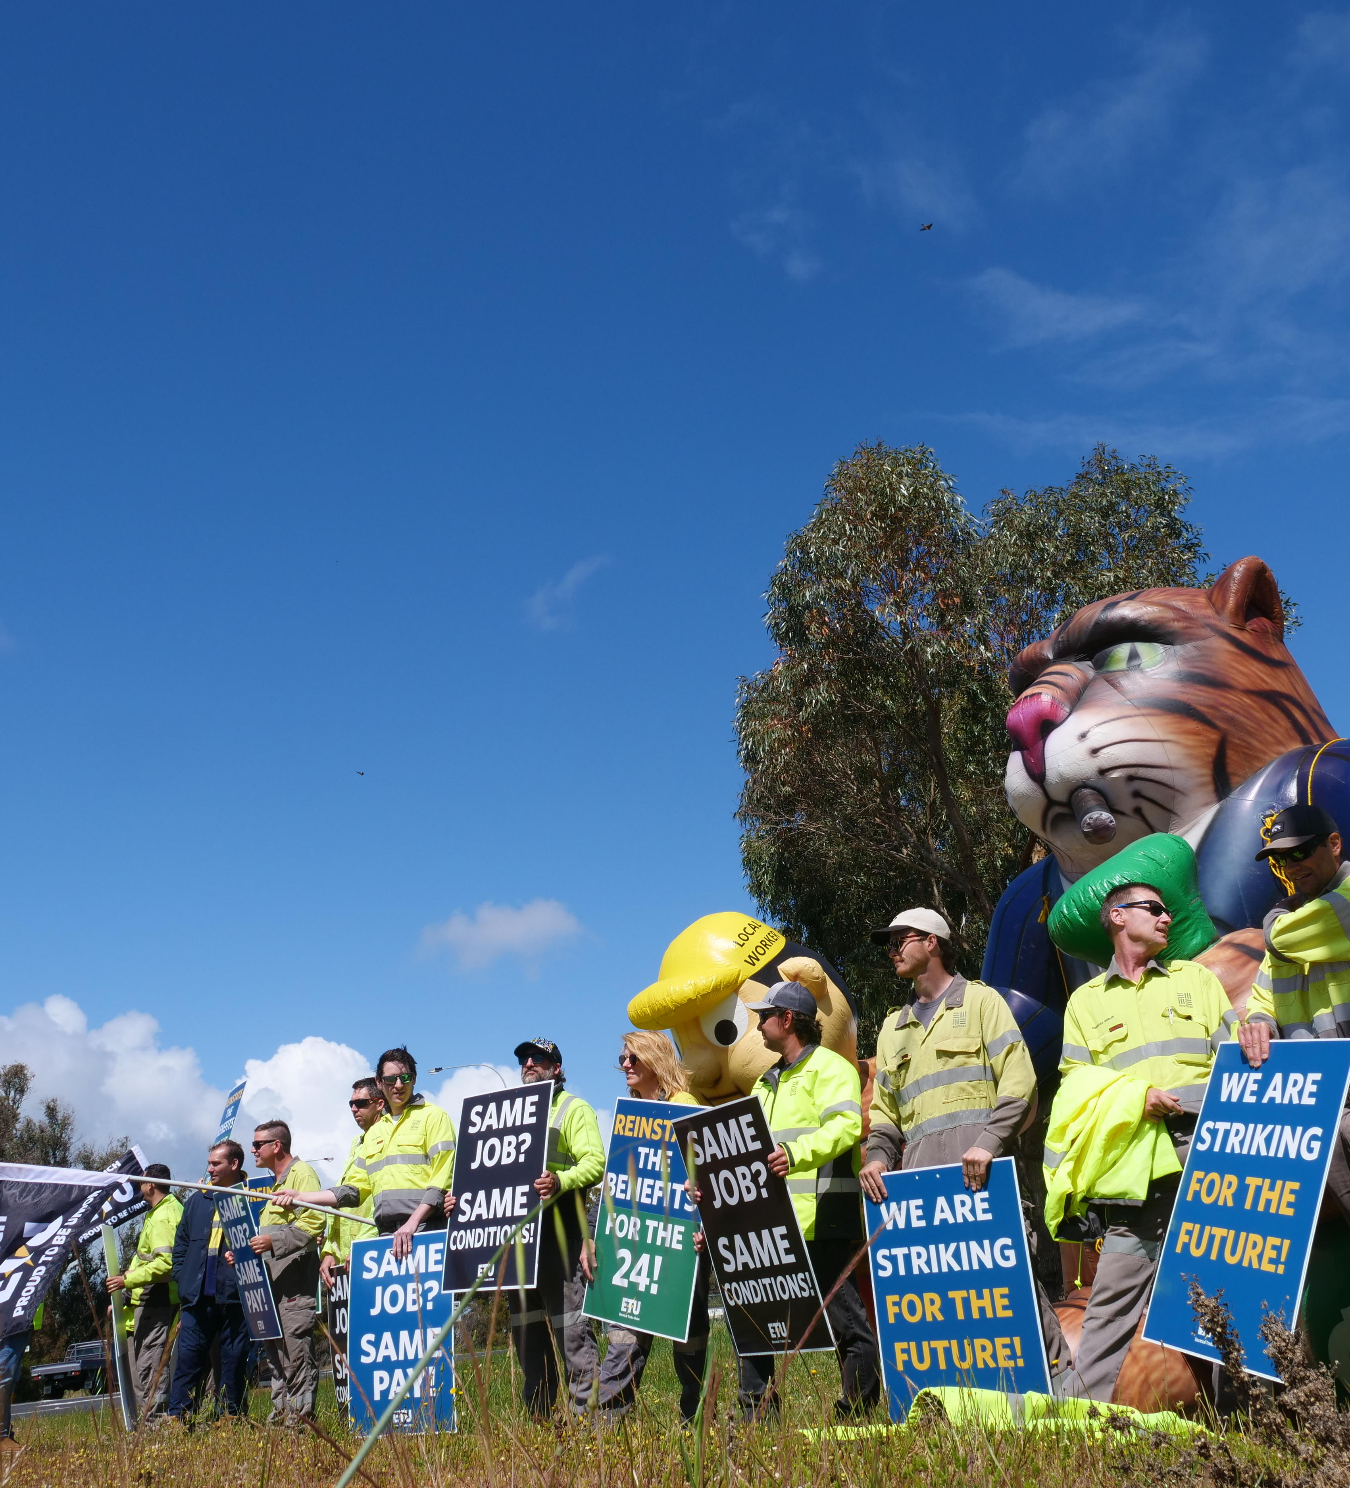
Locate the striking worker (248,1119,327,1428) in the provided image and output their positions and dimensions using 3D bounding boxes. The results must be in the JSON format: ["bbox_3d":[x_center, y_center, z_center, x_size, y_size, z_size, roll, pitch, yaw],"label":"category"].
[{"bbox_3d":[-2.423,3.261,9.300,0.480,1.800,0.520,8,-24,-26],"label":"striking worker"}]

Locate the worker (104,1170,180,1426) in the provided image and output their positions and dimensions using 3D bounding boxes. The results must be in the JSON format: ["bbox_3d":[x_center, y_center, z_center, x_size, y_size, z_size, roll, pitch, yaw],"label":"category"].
[{"bbox_3d":[-3.841,3.987,10.836,0.480,1.770,0.500,6,-24,-17],"label":"worker"}]

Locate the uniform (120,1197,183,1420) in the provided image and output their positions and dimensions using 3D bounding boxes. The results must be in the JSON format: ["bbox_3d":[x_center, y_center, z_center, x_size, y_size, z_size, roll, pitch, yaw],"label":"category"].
[{"bbox_3d":[-3.881,4.155,11.089,0.450,1.600,0.520,0,-22,-7],"label":"uniform"}]

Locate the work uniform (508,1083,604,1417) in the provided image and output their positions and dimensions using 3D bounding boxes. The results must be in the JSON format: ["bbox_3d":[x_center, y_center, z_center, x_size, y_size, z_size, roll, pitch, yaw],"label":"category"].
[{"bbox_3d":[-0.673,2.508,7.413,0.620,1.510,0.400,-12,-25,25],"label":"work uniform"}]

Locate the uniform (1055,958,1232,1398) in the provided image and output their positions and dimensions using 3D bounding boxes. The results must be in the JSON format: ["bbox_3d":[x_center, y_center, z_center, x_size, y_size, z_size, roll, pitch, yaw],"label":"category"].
[{"bbox_3d":[1.624,1.470,5.170,0.620,1.490,0.460,-15,-27,30],"label":"uniform"}]

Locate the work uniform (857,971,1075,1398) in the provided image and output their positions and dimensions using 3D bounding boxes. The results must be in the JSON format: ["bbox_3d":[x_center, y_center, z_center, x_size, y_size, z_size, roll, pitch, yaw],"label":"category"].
[{"bbox_3d":[1.088,1.643,5.591,0.680,1.460,0.420,-16,-27,32],"label":"work uniform"}]

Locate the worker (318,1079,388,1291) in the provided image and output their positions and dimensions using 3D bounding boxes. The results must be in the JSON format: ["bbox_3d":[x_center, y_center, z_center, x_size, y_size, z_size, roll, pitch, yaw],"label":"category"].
[{"bbox_3d":[-1.759,2.773,8.351,0.580,1.800,0.420,-19,-27,35],"label":"worker"}]

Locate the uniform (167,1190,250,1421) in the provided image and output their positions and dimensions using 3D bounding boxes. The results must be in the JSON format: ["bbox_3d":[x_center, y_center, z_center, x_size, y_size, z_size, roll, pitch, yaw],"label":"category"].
[{"bbox_3d":[-3.136,3.755,10.091,0.560,1.510,0.380,-12,-25,23],"label":"uniform"}]

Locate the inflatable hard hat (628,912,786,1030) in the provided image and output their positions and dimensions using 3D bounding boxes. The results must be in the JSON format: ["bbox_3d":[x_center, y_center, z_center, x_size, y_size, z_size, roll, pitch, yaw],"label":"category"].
[{"bbox_3d":[0.157,1.104,7.345,0.870,0.450,0.720,-19,-7,-41],"label":"inflatable hard hat"}]

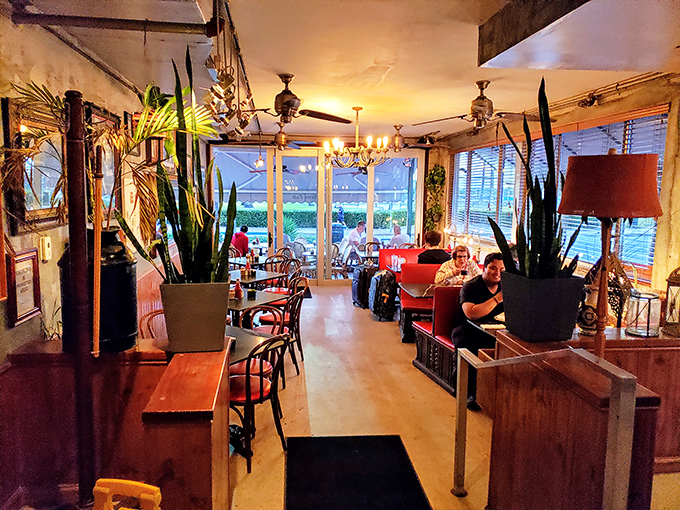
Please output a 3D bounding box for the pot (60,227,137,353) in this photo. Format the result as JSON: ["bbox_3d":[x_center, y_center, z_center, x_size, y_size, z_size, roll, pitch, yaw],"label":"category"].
[{"bbox_3d":[-1.222,0.152,2.613,0.345,0.600,0.345,-3,8,-24],"label":"pot"}]

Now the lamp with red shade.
[{"bbox_3d":[1.316,0.366,2.566,0.500,1.750,0.500,4,8,24],"label":"lamp with red shade"}]

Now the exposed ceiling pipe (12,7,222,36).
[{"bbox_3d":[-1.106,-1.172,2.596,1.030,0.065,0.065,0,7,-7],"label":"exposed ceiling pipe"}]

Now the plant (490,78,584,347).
[{"bbox_3d":[1.097,-0.240,2.861,0.460,1.436,0.380,0,7,-7],"label":"plant"}]

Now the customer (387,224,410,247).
[{"bbox_3d":[1.255,-0.056,11.527,0.750,1.260,0.520,2,7,10],"label":"customer"}]

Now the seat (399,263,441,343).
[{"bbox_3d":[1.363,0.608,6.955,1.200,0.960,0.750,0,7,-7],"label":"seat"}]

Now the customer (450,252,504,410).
[{"bbox_3d":[1.382,0.648,4.720,0.550,1.280,0.780,-1,8,-14],"label":"customer"}]

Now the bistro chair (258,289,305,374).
[{"bbox_3d":[-0.655,0.822,5.303,0.520,0.880,0.430,4,8,24],"label":"bistro chair"}]

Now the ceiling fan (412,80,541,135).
[{"bbox_3d":[1.388,-1.432,4.976,1.400,0.500,1.400,1,7,0],"label":"ceiling fan"}]

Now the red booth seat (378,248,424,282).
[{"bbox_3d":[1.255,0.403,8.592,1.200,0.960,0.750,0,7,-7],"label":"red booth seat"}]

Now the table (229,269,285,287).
[{"bbox_3d":[-1.208,0.641,6.603,0.770,0.750,0.770,6,9,34],"label":"table"}]

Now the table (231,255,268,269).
[{"bbox_3d":[-1.441,0.466,8.552,0.770,0.760,0.770,6,9,38],"label":"table"}]

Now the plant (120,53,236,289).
[{"bbox_3d":[-0.834,-0.453,2.652,0.570,1.184,0.440,0,7,-7],"label":"plant"}]

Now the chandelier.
[{"bbox_3d":[0.218,-1.516,6.610,0.900,0.780,0.900,1,7,0],"label":"chandelier"}]

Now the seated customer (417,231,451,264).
[{"bbox_3d":[1.339,0.344,7.458,0.500,1.360,0.720,0,7,-7],"label":"seated customer"}]

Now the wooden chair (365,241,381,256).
[{"bbox_3d":[0.597,0.217,9.555,0.420,0.880,0.500,0,7,-6],"label":"wooden chair"}]

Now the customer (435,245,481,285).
[{"bbox_3d":[1.528,0.500,6.725,0.580,1.260,0.720,1,7,0],"label":"customer"}]

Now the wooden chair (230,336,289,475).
[{"bbox_3d":[-0.642,0.970,3.595,0.490,0.880,0.420,6,9,35],"label":"wooden chair"}]

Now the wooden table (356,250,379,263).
[{"bbox_3d":[0.845,0.372,9.603,1.000,0.760,0.780,0,7,-7],"label":"wooden table"}]

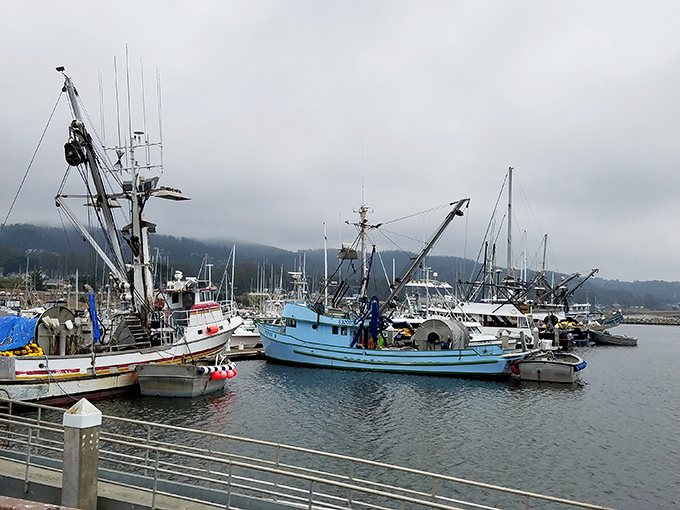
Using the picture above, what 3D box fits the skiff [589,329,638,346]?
[{"bbox_3d":[36.259,11.152,67.920,5.900,1.500,2.000,-4,-8,37],"label":"skiff"}]

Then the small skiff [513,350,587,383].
[{"bbox_3d":[13.654,6.973,32.277,3.100,1.500,5.300,-3,-7,29],"label":"small skiff"}]

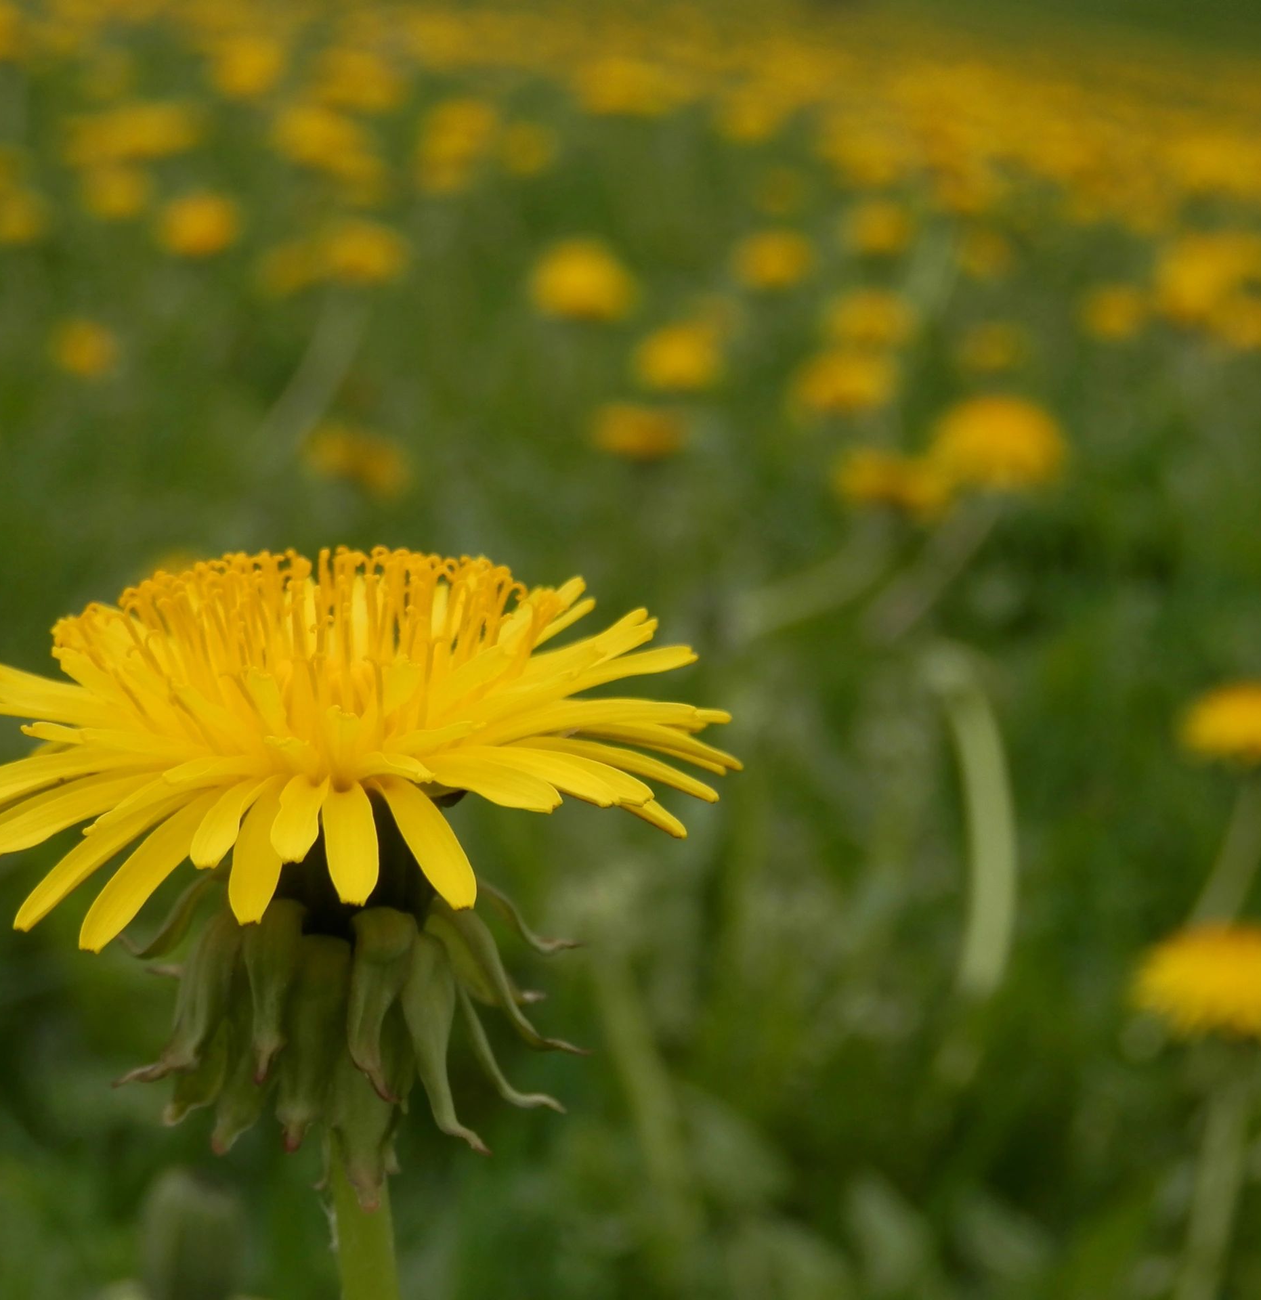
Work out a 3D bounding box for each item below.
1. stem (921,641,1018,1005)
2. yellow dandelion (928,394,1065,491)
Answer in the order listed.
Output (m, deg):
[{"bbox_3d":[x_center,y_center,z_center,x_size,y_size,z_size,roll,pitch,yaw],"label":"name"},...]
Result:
[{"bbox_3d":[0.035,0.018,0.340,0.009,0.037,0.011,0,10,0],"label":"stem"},{"bbox_3d":[0.115,-0.065,1.040,0.041,0.025,0.041,0,10,0],"label":"yellow dandelion"}]

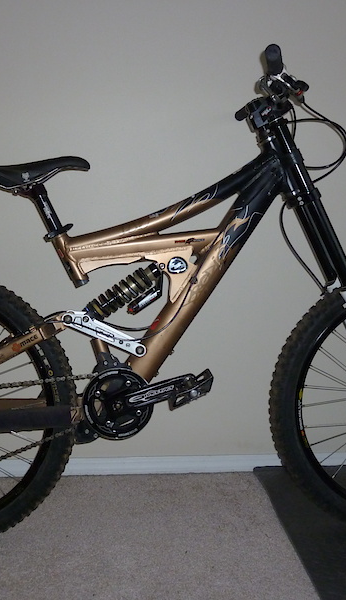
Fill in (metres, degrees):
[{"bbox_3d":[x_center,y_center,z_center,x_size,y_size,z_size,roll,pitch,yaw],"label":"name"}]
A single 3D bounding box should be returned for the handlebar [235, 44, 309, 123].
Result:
[{"bbox_3d":[0.220,-0.461,1.472,0.125,0.110,0.665,0,6,0],"label":"handlebar"}]

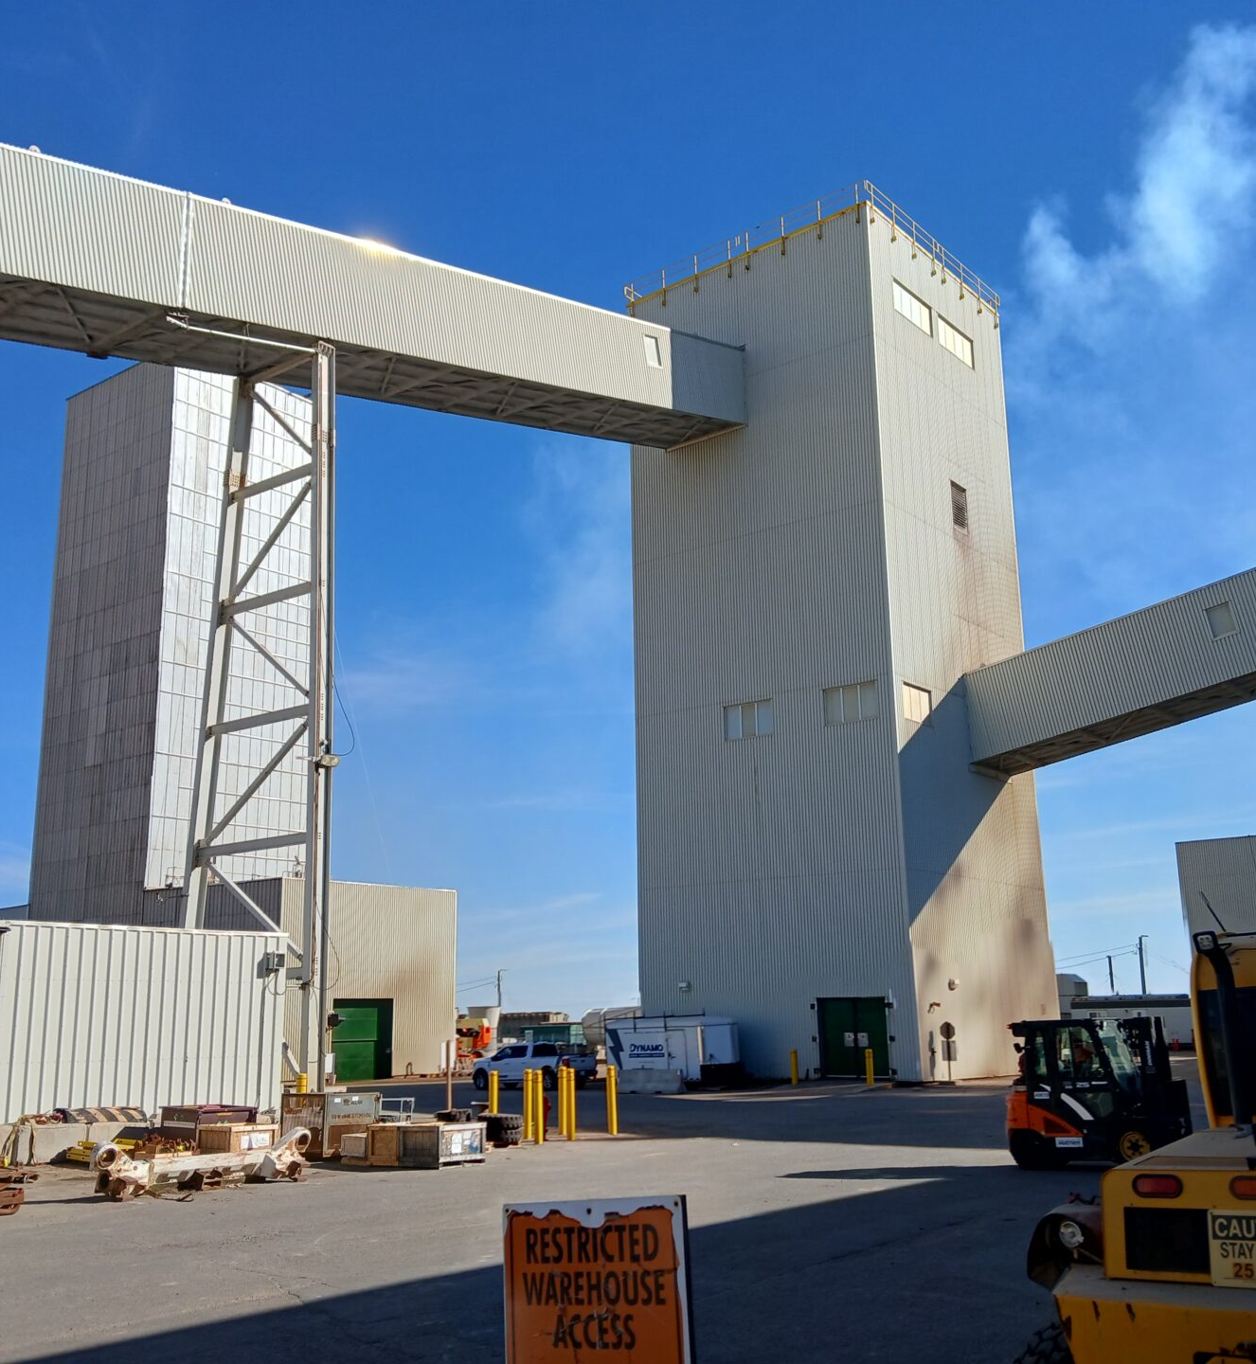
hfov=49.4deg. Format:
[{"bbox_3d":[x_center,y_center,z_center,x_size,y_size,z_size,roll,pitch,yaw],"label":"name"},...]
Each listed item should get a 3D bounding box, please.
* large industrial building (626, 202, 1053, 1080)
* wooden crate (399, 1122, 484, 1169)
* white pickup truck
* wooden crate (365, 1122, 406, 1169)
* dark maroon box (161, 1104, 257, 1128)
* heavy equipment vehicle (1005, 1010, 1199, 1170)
[{"bbox_3d":[10.935,-0.982,72.721,15.250,41.800,14.650,-11,-17,38],"label":"large industrial building"},{"bbox_3d":[-3.160,7.895,23.353,0.947,0.674,1.125,-11,-17,36],"label":"wooden crate"},{"bbox_3d":[-4.127,16.521,58.778,5.850,1.960,2.050,-11,-17,38],"label":"white pickup truck"},{"bbox_3d":[-3.867,7.977,23.640,0.749,0.663,0.950,-11,-17,36],"label":"wooden crate"},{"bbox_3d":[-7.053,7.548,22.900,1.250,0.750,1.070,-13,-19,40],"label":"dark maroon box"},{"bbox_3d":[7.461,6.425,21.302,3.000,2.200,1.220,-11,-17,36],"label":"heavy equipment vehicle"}]

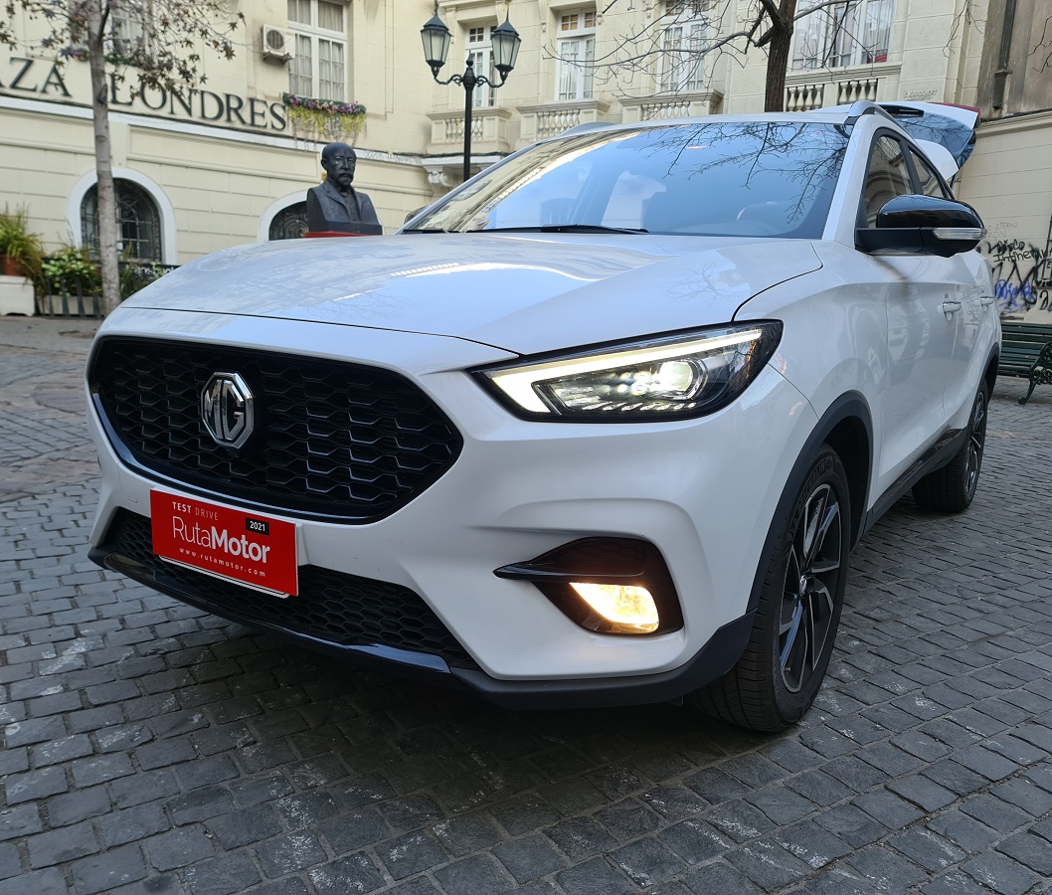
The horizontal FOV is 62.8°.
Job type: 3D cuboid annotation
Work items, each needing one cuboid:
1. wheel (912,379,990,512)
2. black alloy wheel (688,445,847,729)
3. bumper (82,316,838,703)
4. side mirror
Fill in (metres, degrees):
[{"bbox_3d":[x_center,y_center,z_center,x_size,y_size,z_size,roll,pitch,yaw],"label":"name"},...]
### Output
[{"bbox_3d":[1.988,-0.028,4.031,0.220,0.646,0.646,10,12,33],"label":"wheel"},{"bbox_3d":[0.537,0.288,1.916,0.220,0.646,0.646,9,12,31],"label":"black alloy wheel"},{"bbox_3d":[-0.392,0.043,1.842,1.790,0.660,0.620,10,12,33],"label":"bumper"},{"bbox_3d":[1.019,-0.562,2.191,0.280,0.165,0.200,10,12,33],"label":"side mirror"}]

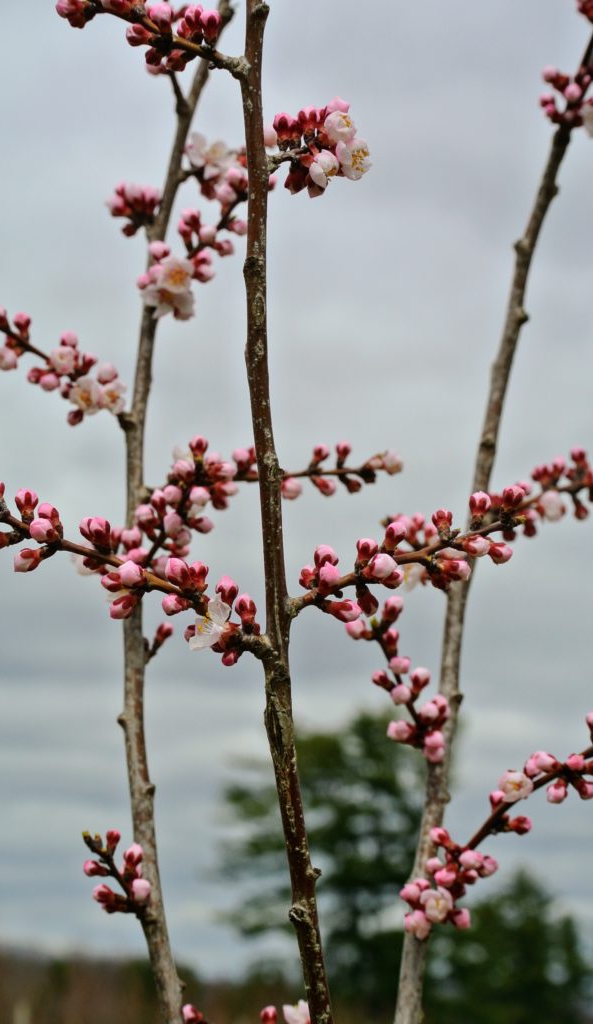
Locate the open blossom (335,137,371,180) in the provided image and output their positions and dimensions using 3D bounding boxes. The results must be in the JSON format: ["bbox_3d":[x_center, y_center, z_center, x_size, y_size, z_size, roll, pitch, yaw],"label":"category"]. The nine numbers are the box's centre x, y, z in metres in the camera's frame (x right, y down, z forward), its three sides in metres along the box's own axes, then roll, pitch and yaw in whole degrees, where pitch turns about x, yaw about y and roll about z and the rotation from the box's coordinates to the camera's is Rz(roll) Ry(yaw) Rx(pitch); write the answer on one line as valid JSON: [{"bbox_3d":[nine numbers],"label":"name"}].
[{"bbox_3d":[0.024,-0.147,1.190,0.015,0.017,0.011,7,2,-34],"label":"open blossom"}]

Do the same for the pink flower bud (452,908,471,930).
[{"bbox_3d":[0.070,0.172,1.200,0.010,0.009,0.009,43,0,13],"label":"pink flower bud"}]

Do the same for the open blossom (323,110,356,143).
[{"bbox_3d":[0.018,-0.161,1.190,0.013,0.013,0.013,6,-23,-30],"label":"open blossom"}]

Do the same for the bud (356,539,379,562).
[{"bbox_3d":[0.030,0.016,1.200,0.009,0.010,0.009,6,9,0],"label":"bud"}]

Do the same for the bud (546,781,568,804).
[{"bbox_3d":[0.110,0.118,1.200,0.009,0.010,0.009,24,-27,0],"label":"bud"}]

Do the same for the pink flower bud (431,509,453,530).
[{"bbox_3d":[0.062,0.003,1.220,0.009,0.009,0.009,-2,9,0],"label":"pink flower bud"}]

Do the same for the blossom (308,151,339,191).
[{"bbox_3d":[0.012,-0.150,1.250,0.014,0.016,0.014,7,30,-36],"label":"blossom"}]

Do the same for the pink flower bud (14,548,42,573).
[{"bbox_3d":[-0.106,0.019,1.130,0.011,0.009,0.009,-28,0,-12],"label":"pink flower bud"}]

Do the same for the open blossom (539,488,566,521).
[{"bbox_3d":[0.115,-0.003,1.280,0.013,0.014,0.012,1,20,-7],"label":"open blossom"}]

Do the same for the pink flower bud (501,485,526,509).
[{"bbox_3d":[0.102,-0.007,1.350,0.011,0.012,0.011,12,18,0],"label":"pink flower bud"}]

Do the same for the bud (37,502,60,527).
[{"bbox_3d":[-0.108,0.002,1.240,0.009,0.012,0.009,-28,6,0],"label":"bud"}]

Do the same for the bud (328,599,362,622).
[{"bbox_3d":[0.020,0.041,1.190,0.014,0.009,0.009,25,0,15],"label":"bud"}]

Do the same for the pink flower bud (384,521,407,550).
[{"bbox_3d":[0.042,0.010,1.200,0.009,0.012,0.009,21,6,0],"label":"pink flower bud"}]

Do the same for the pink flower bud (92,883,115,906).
[{"bbox_3d":[-0.089,0.176,1.310,0.011,0.009,0.009,40,0,-28],"label":"pink flower bud"}]

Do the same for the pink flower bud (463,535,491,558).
[{"bbox_3d":[0.082,0.015,1.300,0.013,0.010,0.010,6,0,18],"label":"pink flower bud"}]

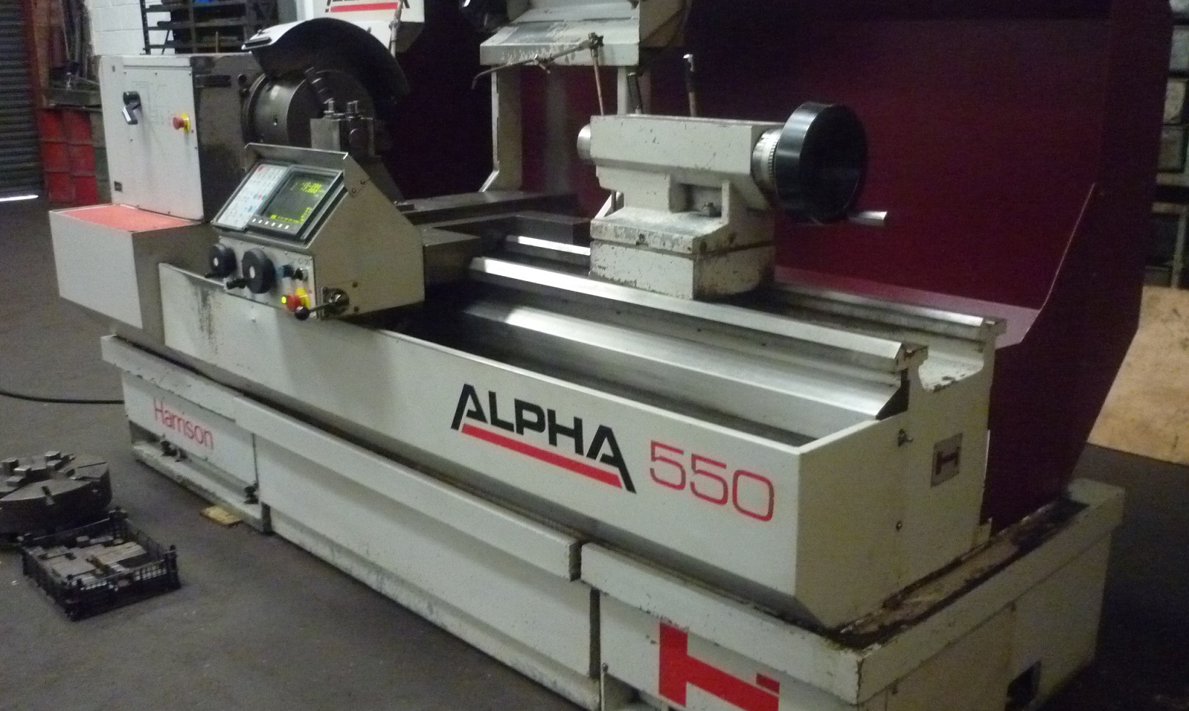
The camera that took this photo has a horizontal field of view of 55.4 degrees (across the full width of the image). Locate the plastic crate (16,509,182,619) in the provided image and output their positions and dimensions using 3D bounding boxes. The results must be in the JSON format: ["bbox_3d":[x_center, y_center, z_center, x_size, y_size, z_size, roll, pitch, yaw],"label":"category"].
[{"bbox_3d":[-1.384,0.576,3.164,0.282,0.121,0.388,-14,20,-42],"label":"plastic crate"}]

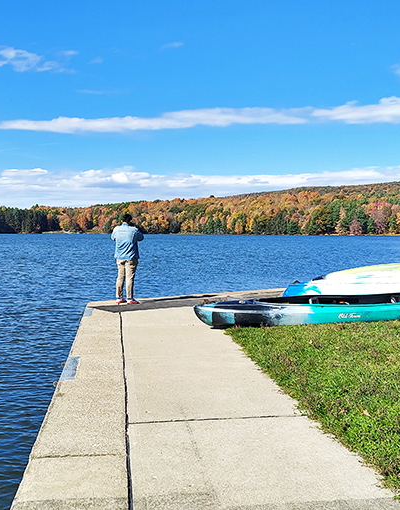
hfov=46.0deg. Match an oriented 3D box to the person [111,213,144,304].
[{"bbox_3d":[-1.384,0.072,9.000,0.620,1.710,0.460,1,3,12],"label":"person"}]

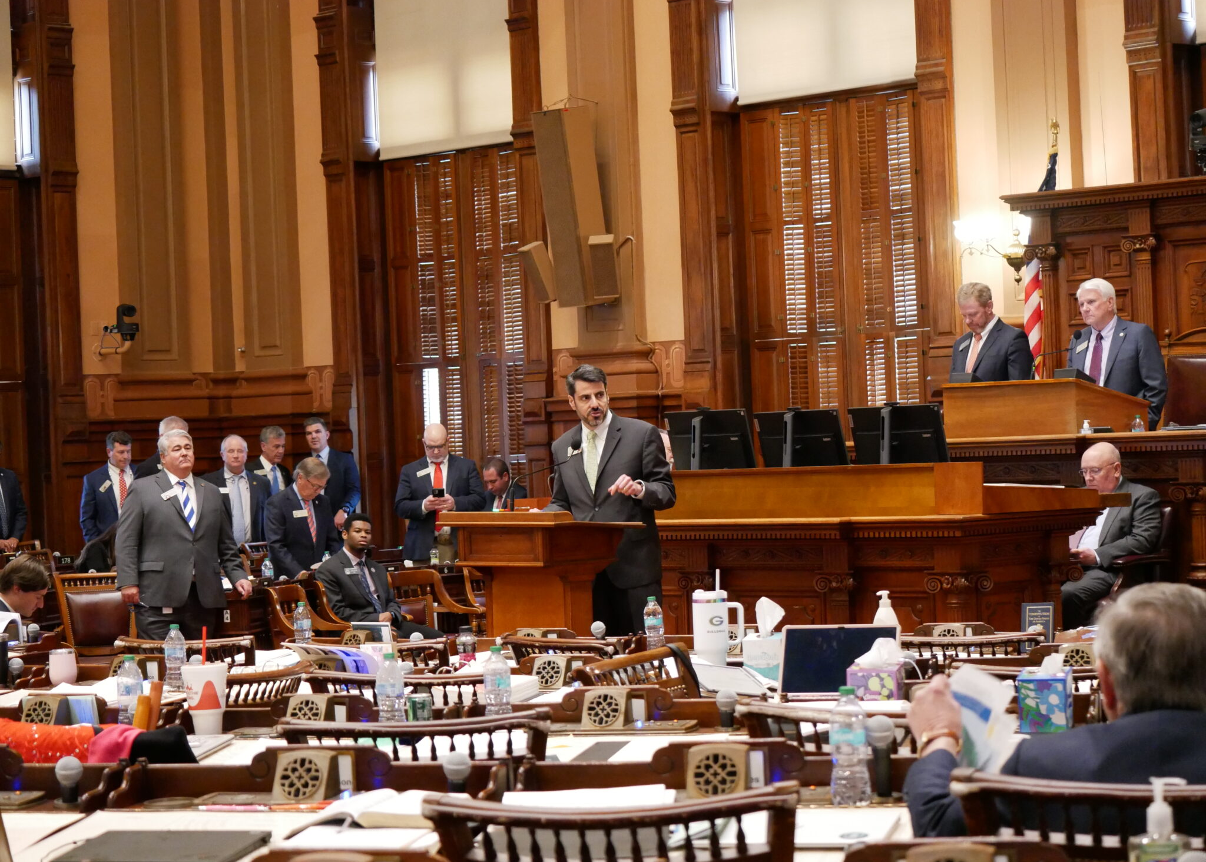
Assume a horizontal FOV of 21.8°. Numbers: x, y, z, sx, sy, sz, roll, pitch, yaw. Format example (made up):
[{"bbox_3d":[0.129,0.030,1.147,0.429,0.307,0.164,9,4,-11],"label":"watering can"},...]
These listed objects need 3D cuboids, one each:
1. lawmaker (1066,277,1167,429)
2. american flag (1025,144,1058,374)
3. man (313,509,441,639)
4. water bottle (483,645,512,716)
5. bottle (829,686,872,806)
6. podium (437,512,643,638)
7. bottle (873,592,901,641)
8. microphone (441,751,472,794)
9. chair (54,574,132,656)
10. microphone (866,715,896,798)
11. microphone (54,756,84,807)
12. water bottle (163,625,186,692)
[{"bbox_3d":[2.720,0.096,16.498,0.560,1.800,0.390,-2,0,41],"label":"lawmaker"},{"bbox_3d":[2.415,-0.697,17.200,0.300,1.800,0.350,-2,0,-41],"label":"american flag"},{"bbox_3d":[-1.253,1.091,17.500,0.550,1.270,0.850,-2,0,-38],"label":"man"},{"bbox_3d":[-0.252,0.622,7.550,0.066,0.205,0.066,-2,0,0],"label":"water bottle"},{"bbox_3d":[0.449,0.573,5.700,0.070,0.216,0.070,-2,0,0],"label":"bottle"},{"bbox_3d":[-0.227,0.898,12.100,0.500,1.180,0.720,-2,0,-41],"label":"podium"},{"bbox_3d":[0.808,0.560,8.900,0.085,0.210,0.075,-2,0,0],"label":"bottle"},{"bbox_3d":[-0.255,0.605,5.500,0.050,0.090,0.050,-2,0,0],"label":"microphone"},{"bbox_3d":[-2.599,1.230,16.500,0.580,1.000,0.600,-2,0,-25],"label":"chair"},{"bbox_3d":[0.491,0.572,5.520,0.050,0.148,0.050,-2,0,0],"label":"microphone"},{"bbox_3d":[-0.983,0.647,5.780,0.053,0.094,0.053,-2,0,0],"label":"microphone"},{"bbox_3d":[-1.368,0.729,10.050,0.069,0.215,0.069,-2,0,0],"label":"water bottle"}]

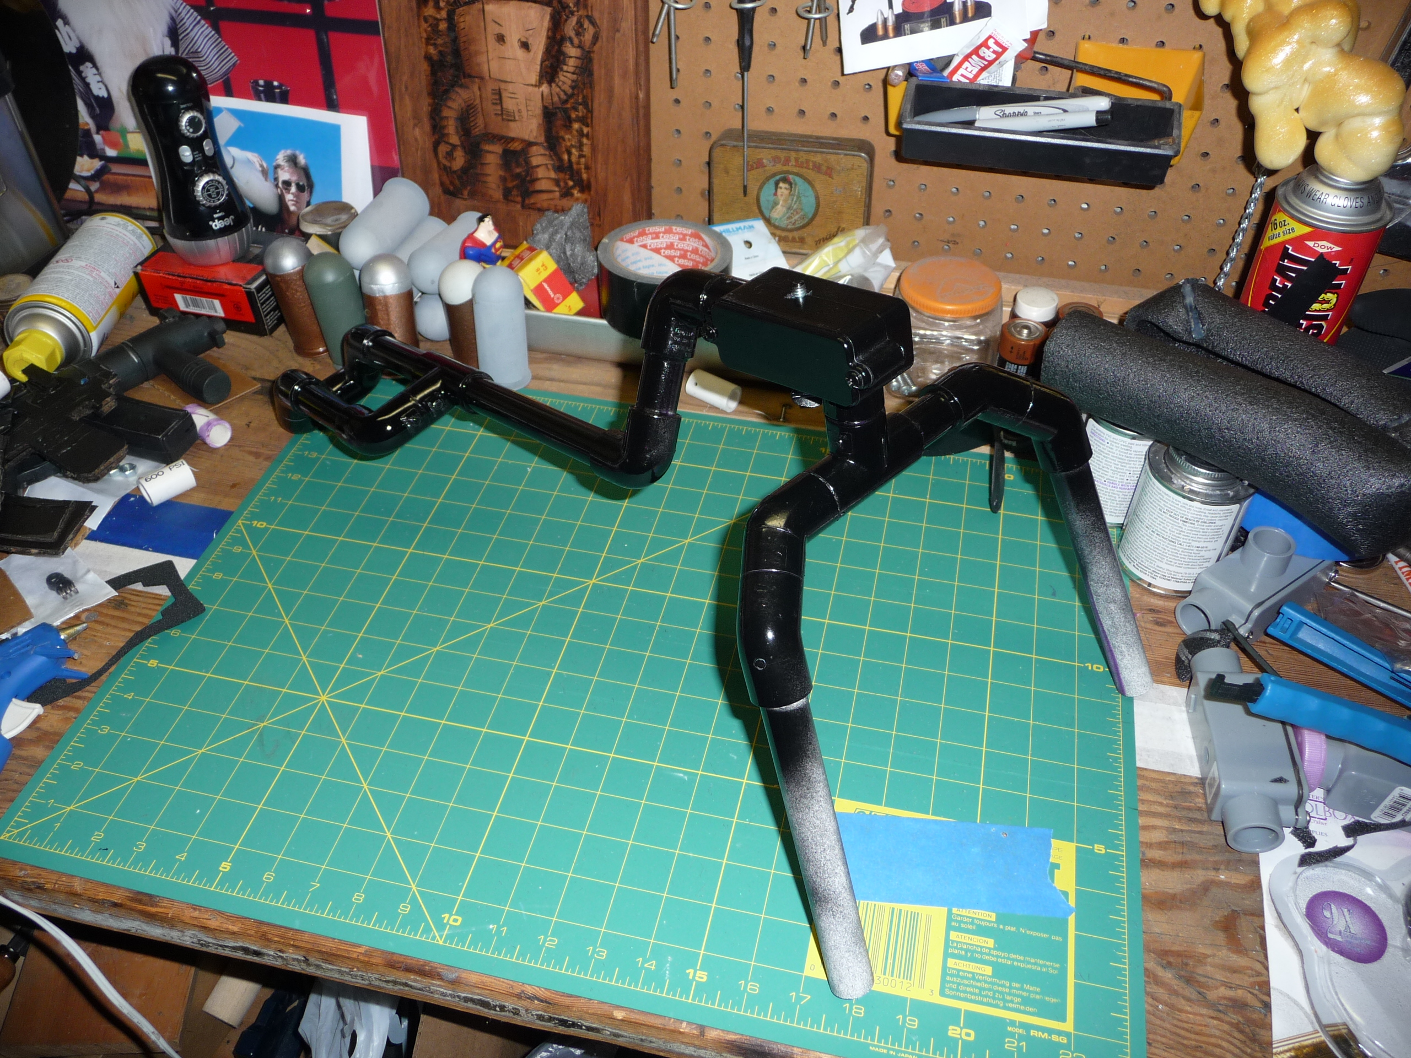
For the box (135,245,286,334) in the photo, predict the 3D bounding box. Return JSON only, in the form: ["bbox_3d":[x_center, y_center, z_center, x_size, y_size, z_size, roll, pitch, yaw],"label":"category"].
[{"bbox_3d":[-0.413,-0.203,0.965,0.114,0.044,0.045,11,45,12],"label":"box"}]

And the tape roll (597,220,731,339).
[{"bbox_3d":[-0.031,-0.195,0.889,0.102,0.048,0.102,0,44,0],"label":"tape roll"}]

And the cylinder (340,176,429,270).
[{"bbox_3d":[-0.259,-0.240,0.911,0.040,0.040,0.095,9,44,10],"label":"cylinder"}]

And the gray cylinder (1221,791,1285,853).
[{"bbox_3d":[0.284,0.152,0.591,0.029,0.029,0.024,5,44,6],"label":"gray cylinder"}]

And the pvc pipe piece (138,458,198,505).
[{"bbox_3d":[-0.377,-0.033,0.802,0.032,0.021,0.021,-32,52,-29],"label":"pvc pipe piece"}]

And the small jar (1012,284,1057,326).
[{"bbox_3d":[0.254,-0.156,0.895,0.037,0.060,0.037,0,44,0],"label":"small jar"}]

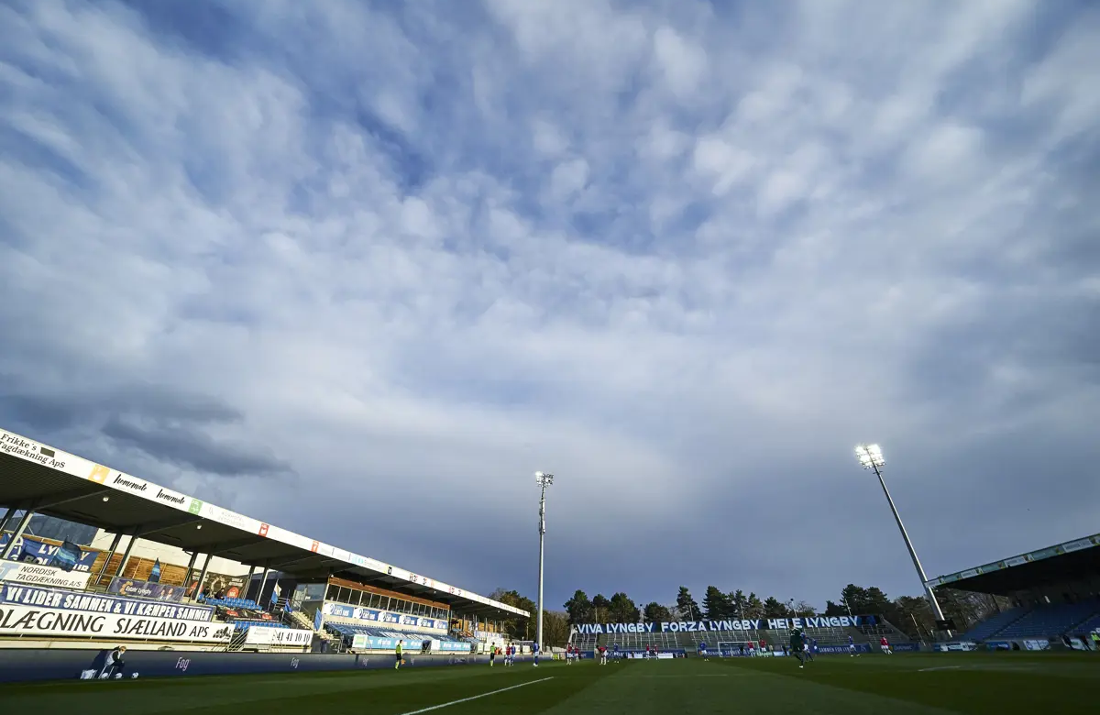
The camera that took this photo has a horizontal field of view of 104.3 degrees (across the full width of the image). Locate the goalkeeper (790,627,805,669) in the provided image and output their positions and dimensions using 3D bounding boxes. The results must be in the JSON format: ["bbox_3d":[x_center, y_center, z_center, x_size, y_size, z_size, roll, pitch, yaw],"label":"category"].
[{"bbox_3d":[11.744,13.615,20.309,0.550,1.800,0.600,8,-36,-12],"label":"goalkeeper"}]

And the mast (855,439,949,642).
[{"bbox_3d":[78.459,39.487,94.015,5.200,41.900,2.000,-30,-44,35],"label":"mast"}]

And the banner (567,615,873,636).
[{"bbox_3d":[39.516,62.620,100.159,67.200,1.900,0.150,-7,-35,9],"label":"banner"}]

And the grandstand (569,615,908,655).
[{"bbox_3d":[39.418,62.874,96.155,69.800,7.000,9.500,-7,-35,9],"label":"grandstand"}]

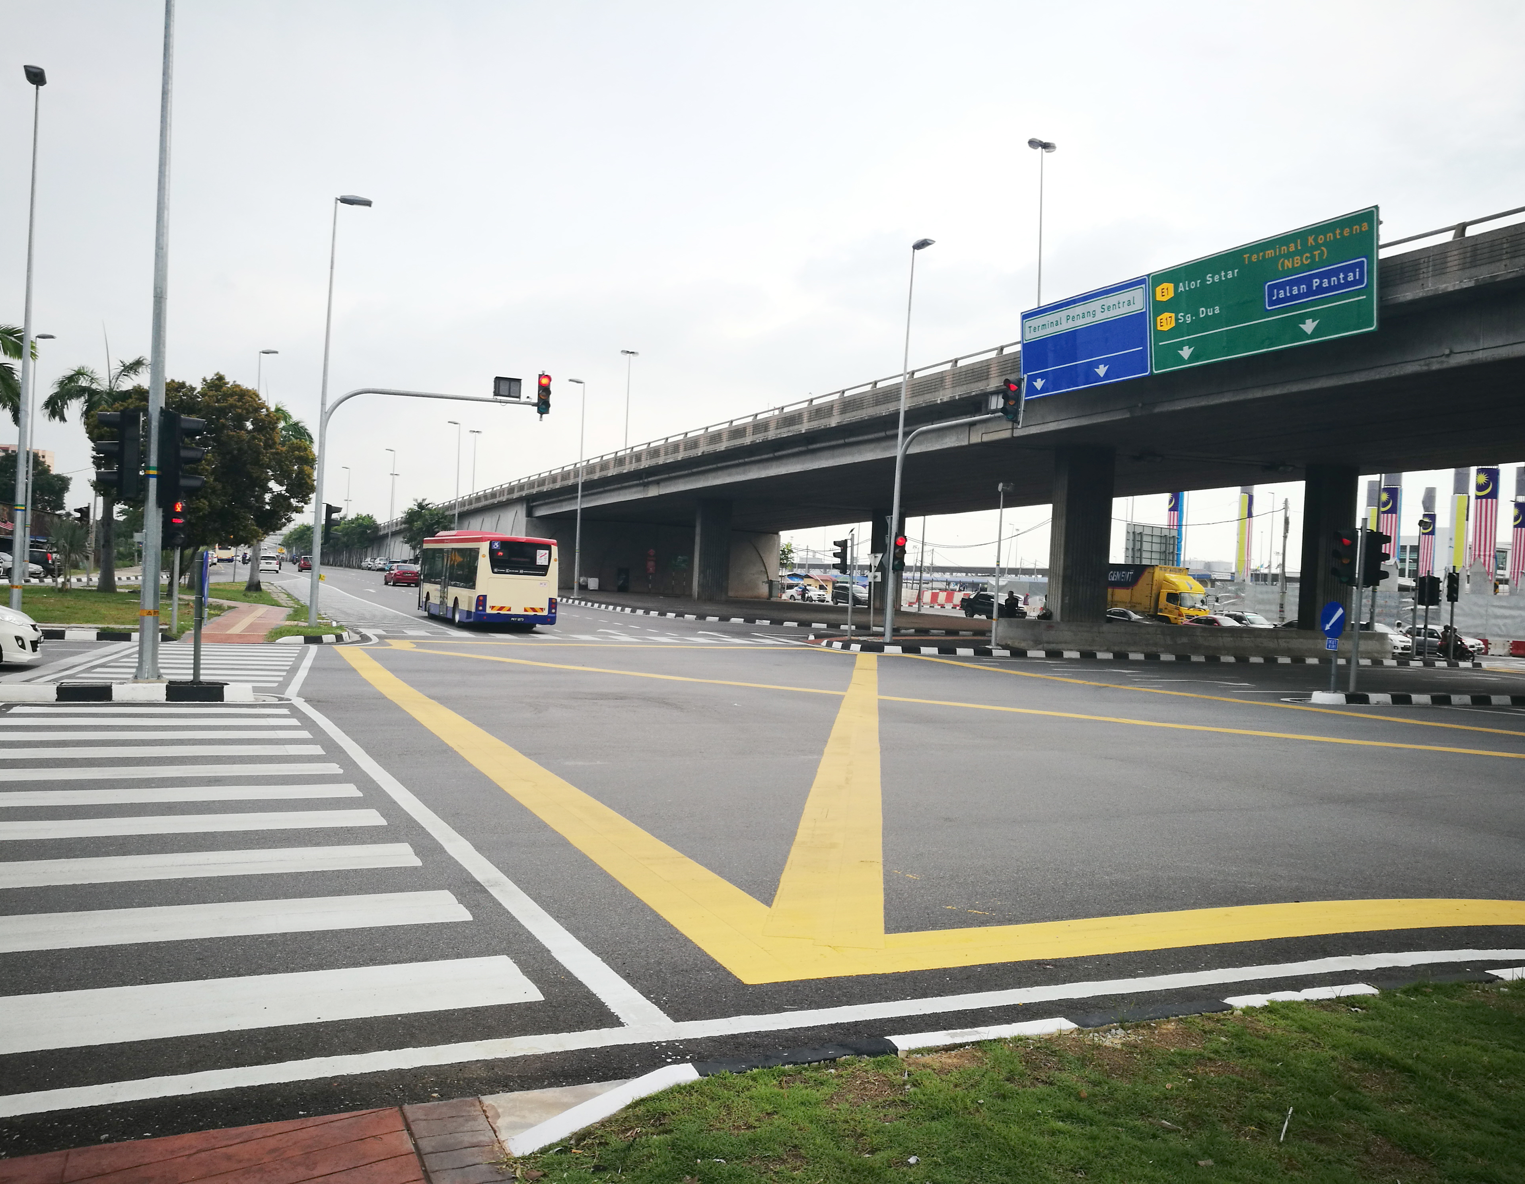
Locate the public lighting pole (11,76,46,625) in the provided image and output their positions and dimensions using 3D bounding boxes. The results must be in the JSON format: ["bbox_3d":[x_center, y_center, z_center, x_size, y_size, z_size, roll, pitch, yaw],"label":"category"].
[{"bbox_3d":[-16.486,-5.388,27.533,0.400,12.250,1.050,3,1,-22],"label":"public lighting pole"}]

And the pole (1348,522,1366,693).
[{"bbox_3d":[11.631,0.300,24.000,0.115,3.320,0.115,4,1,0],"label":"pole"}]

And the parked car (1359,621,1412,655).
[{"bbox_3d":[26.350,2.020,53.991,1.700,1.500,4.200,3,1,-22],"label":"parked car"}]

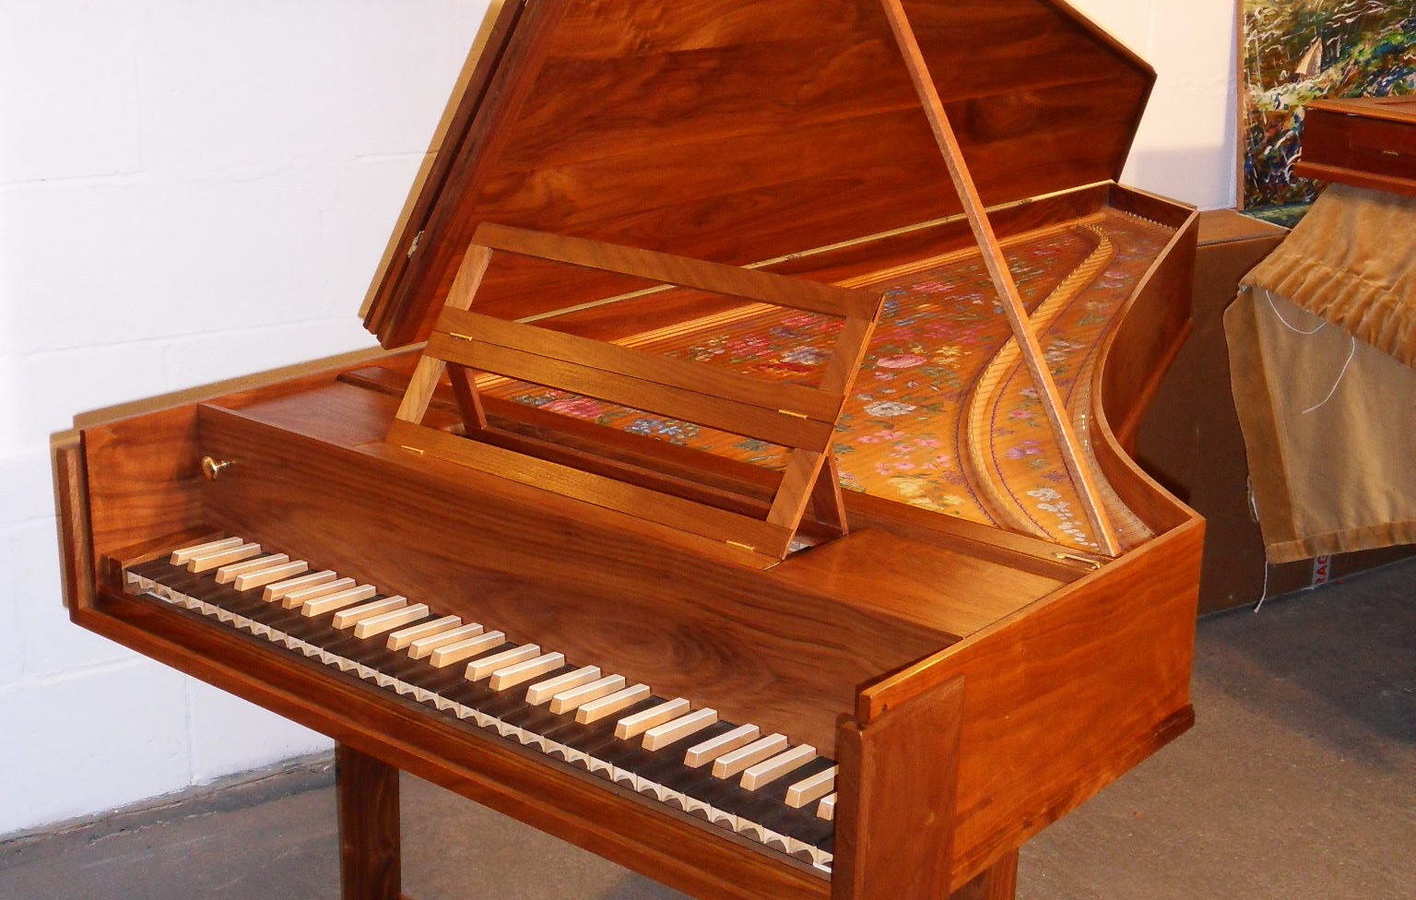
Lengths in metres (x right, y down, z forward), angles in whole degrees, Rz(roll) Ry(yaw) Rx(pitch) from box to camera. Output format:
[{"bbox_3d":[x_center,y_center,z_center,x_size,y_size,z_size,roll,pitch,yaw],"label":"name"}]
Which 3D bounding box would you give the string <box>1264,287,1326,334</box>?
[{"bbox_3d":[0.963,-0.229,3.220,0.105,0.078,0.020,10,19,26],"label":"string"}]

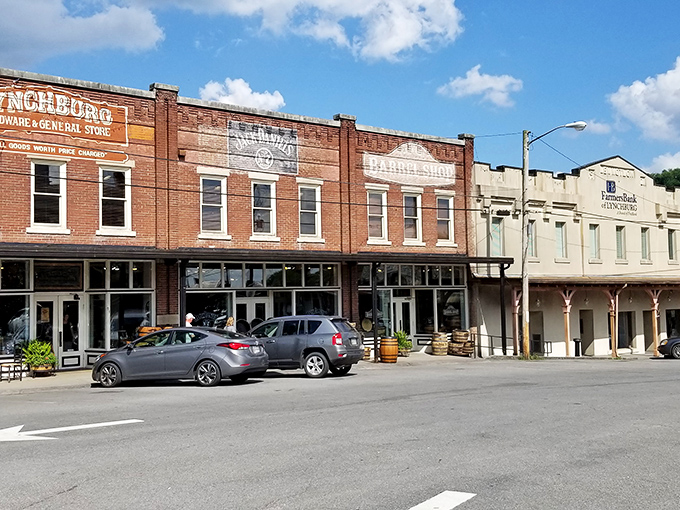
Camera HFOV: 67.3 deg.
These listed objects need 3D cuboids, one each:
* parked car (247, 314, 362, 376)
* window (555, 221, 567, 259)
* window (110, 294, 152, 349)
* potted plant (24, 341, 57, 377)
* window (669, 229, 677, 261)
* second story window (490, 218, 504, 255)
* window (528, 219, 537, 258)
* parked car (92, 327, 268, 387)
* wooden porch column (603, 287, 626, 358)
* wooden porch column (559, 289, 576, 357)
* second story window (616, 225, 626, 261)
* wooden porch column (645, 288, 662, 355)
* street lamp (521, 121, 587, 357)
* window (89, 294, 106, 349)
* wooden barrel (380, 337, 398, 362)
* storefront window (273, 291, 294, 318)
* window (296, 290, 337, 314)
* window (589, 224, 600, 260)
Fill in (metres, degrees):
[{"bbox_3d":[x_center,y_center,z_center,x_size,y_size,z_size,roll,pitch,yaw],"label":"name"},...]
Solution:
[{"bbox_3d":[-1.555,2.597,14.650,4.450,1.660,1.810,-4,-7,22],"label":"parked car"},{"bbox_3d":[12.328,-0.829,28.606,0.950,2.040,0.160,1,-3,-27],"label":"window"},{"bbox_3d":[-6.740,2.122,16.469,1.250,1.800,0.120,1,-3,-27],"label":"window"},{"bbox_3d":[-8.548,2.965,14.600,0.920,0.970,0.880,1,-3,-27],"label":"potted plant"},{"bbox_3d":[21.669,-0.655,33.379,0.950,2.000,0.160,1,-3,-27],"label":"window"},{"bbox_3d":[7.220,-0.820,23.556,0.789,1.776,0.200,1,-4,-27],"label":"second story window"},{"bbox_3d":[9.102,-0.764,24.527,0.740,1.786,0.200,1,-4,-27],"label":"window"},{"bbox_3d":[-4.100,2.590,13.140,4.550,1.440,1.780,-3,-7,15],"label":"parked car"},{"bbox_3d":[14.742,3.673,27.548,1.380,3.650,0.300,1,-3,-27],"label":"wooden porch column"},{"bbox_3d":[11.570,3.447,25.927,1.320,3.450,0.300,1,-3,-27],"label":"wooden porch column"},{"bbox_3d":[15.114,-0.640,27.634,0.799,1.804,0.200,1,-4,-27],"label":"second story window"},{"bbox_3d":[15.619,3.366,25.362,1.487,3.345,0.300,1,-4,-27],"label":"wooden porch column"},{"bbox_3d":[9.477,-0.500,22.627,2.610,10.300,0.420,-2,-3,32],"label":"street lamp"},{"bbox_3d":[-7.471,2.039,15.740,0.488,1.702,0.100,1,-4,-27],"label":"window"},{"bbox_3d":[1.823,3.503,18.850,0.650,0.890,0.650,-1,-3,0],"label":"wooden barrel"},{"bbox_3d":[-2.066,2.176,18.532,0.765,1.700,0.100,1,-4,-27],"label":"storefront window"},{"bbox_3d":[-0.870,2.202,19.150,1.754,1.700,0.100,1,-4,-27],"label":"window"},{"bbox_3d":[14.833,-0.749,29.886,0.950,2.020,0.160,1,-3,-27],"label":"window"}]

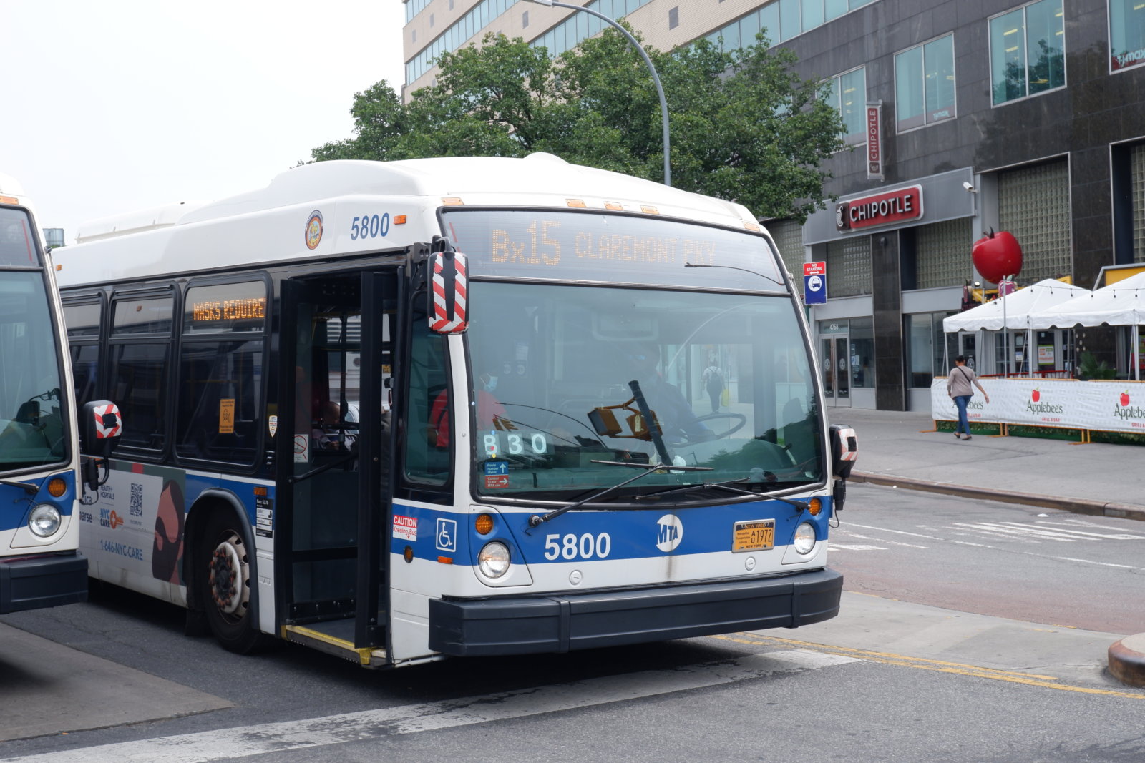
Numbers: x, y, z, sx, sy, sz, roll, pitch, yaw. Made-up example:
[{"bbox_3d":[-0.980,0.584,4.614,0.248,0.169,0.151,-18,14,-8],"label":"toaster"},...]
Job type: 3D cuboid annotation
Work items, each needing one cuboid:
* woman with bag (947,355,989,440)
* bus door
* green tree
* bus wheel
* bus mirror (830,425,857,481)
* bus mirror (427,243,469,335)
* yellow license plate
[{"bbox_3d":[7.625,0.311,30.700,0.660,1.630,0.450,-2,0,-18],"label":"woman with bag"},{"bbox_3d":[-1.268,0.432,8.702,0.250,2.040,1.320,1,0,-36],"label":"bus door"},{"bbox_3d":[0.220,-3.400,38.000,11.500,9.400,9.000,-2,0,3],"label":"green tree"},{"bbox_3d":[-1.999,1.210,9.921,0.300,0.980,0.980,1,0,-36],"label":"bus wheel"},{"bbox_3d":[1.598,0.418,9.421,0.130,0.330,0.200,1,0,38],"label":"bus mirror"},{"bbox_3d":[-0.602,-0.448,7.704,0.200,0.420,0.140,1,0,-11],"label":"bus mirror"},{"bbox_3d":[0.999,0.853,8.773,0.310,0.165,0.020,1,0,-39],"label":"yellow license plate"}]

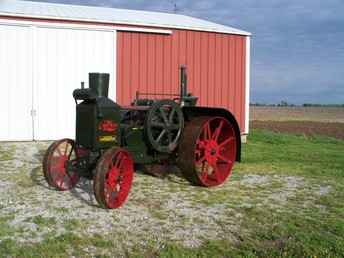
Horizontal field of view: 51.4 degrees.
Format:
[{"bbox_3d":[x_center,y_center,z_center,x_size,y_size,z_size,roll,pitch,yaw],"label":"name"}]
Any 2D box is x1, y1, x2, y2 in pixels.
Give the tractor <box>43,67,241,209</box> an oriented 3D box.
[{"bbox_3d":[-0.483,-0.086,6.724,1.970,2.320,3.470,4,5,45],"label":"tractor"}]

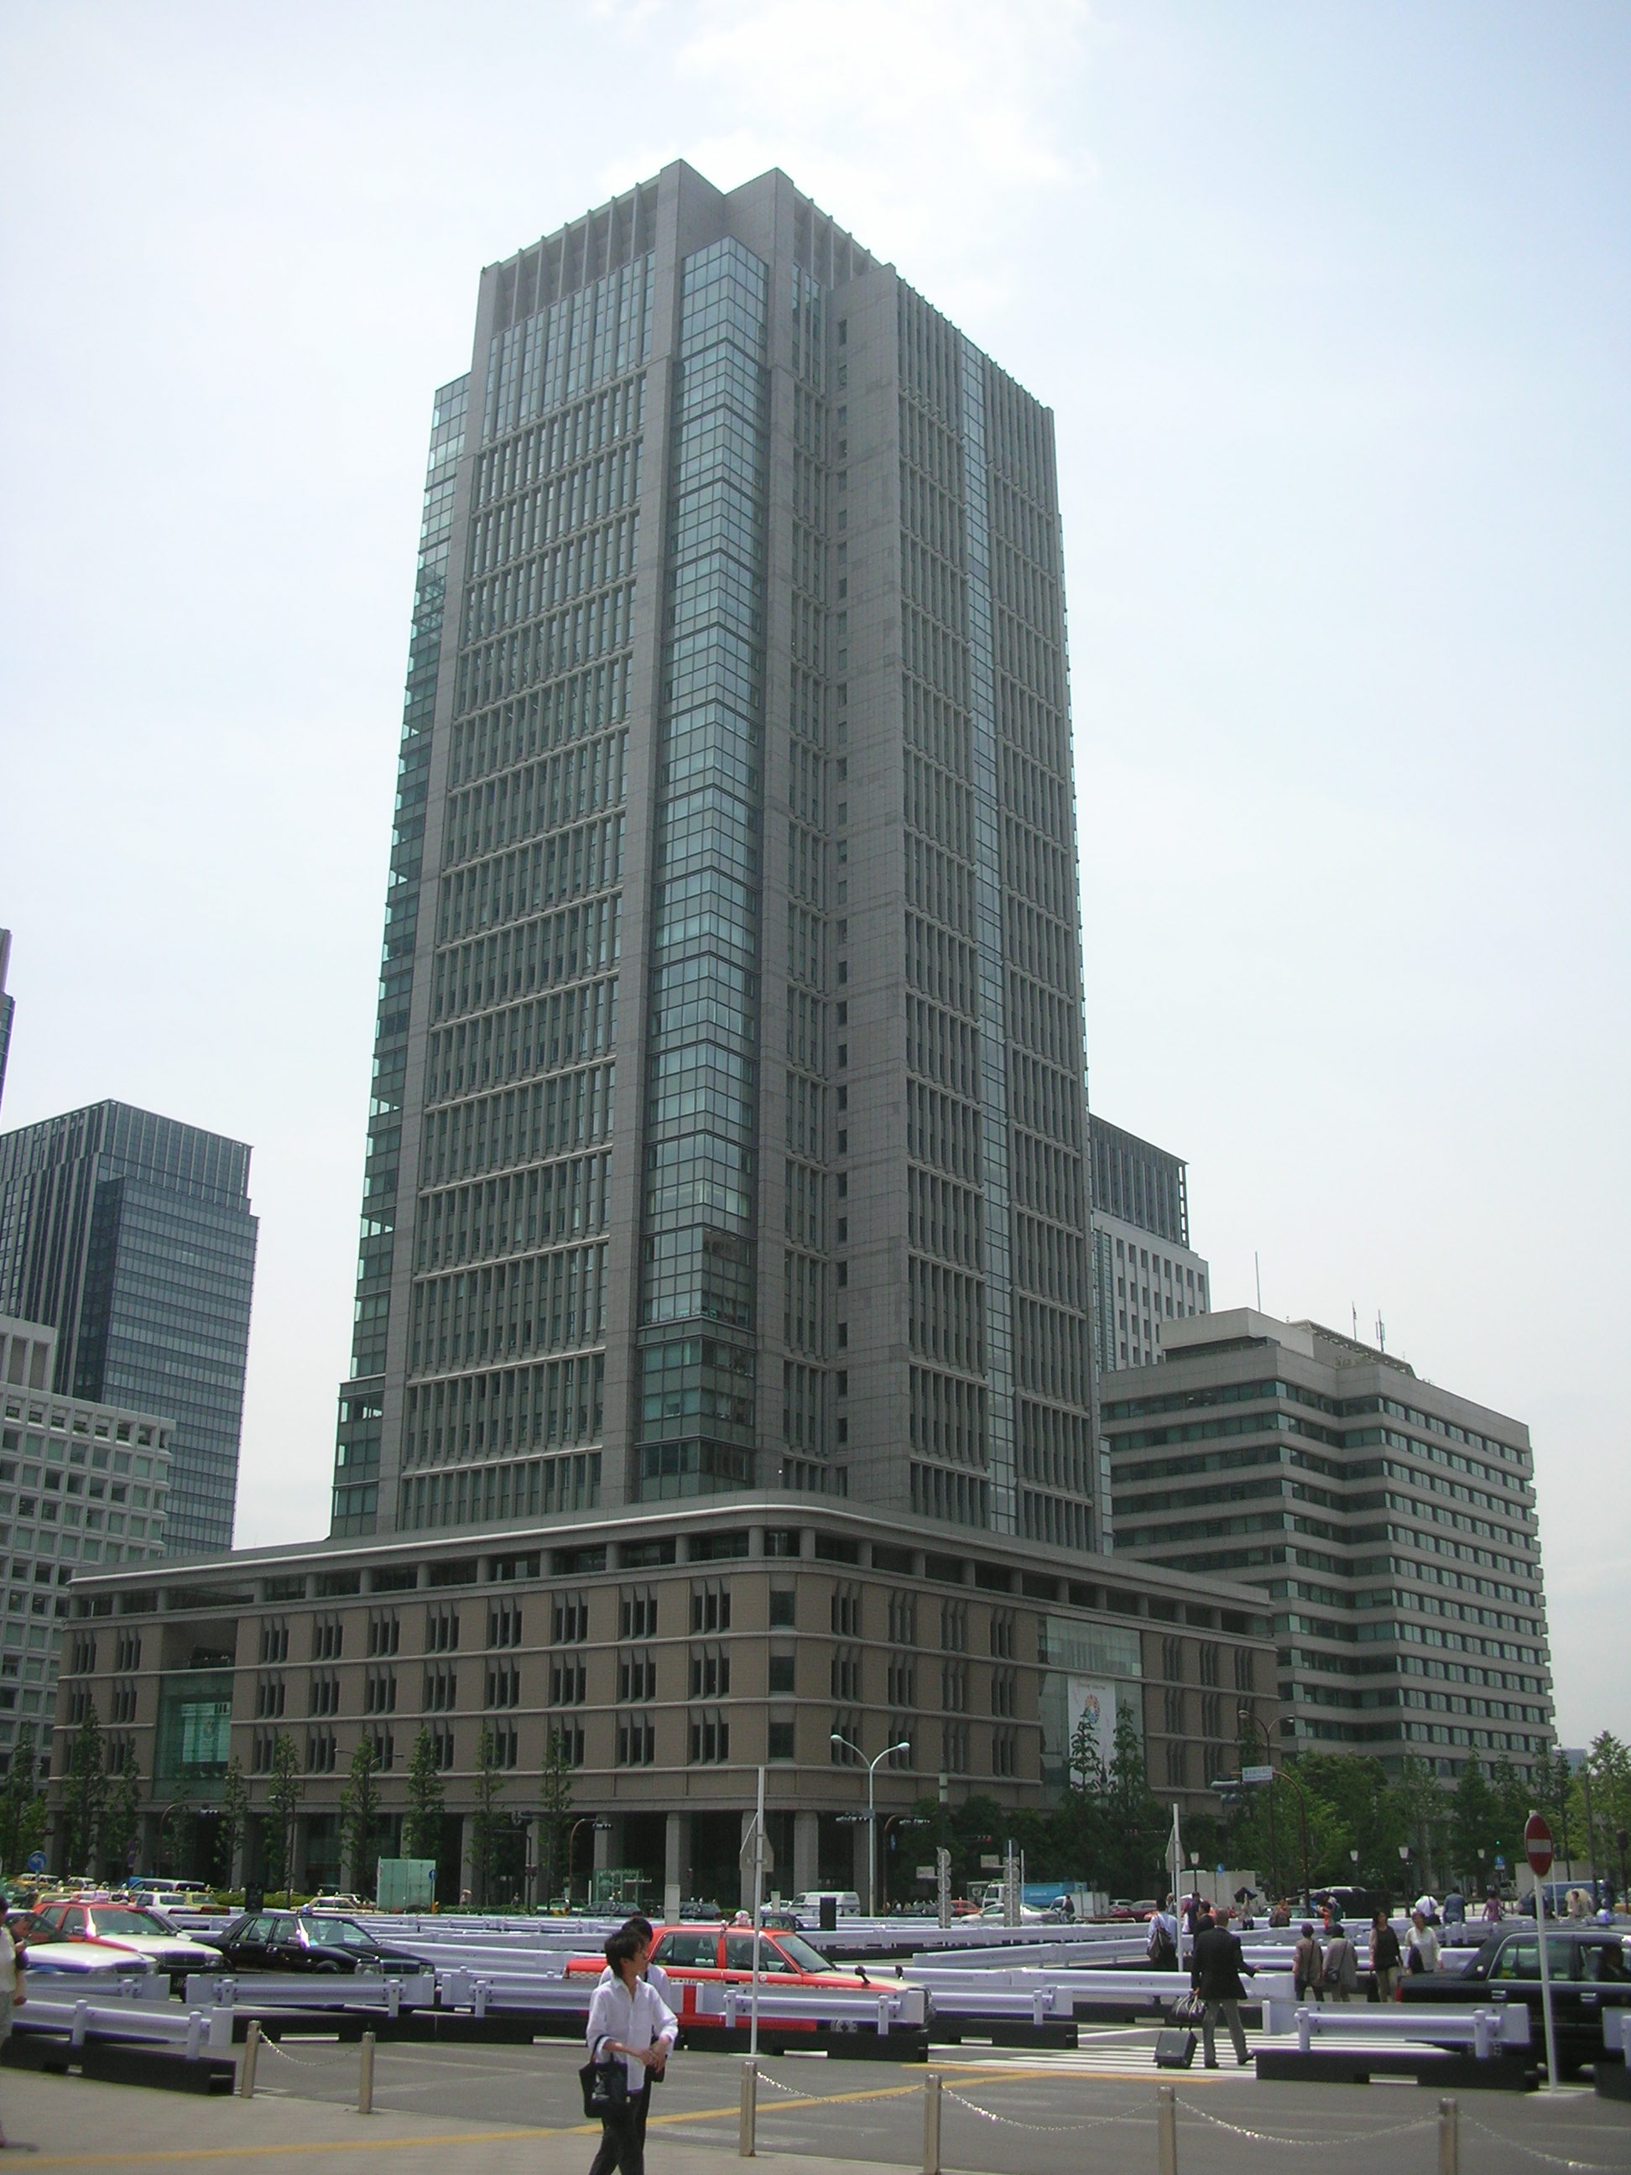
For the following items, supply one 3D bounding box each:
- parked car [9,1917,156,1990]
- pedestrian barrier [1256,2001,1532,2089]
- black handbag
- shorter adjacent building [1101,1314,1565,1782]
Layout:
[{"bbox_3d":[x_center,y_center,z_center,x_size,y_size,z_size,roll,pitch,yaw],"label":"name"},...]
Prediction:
[{"bbox_3d":[-11.217,11.842,30.018,4.650,1.500,1.700,-7,-21,19],"label":"parked car"},{"bbox_3d":[5.562,9.187,21.122,0.300,0.810,3.100,19,-27,-42],"label":"pedestrian barrier"},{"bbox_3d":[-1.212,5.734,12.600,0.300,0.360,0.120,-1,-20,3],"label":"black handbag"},{"bbox_3d":[66.479,72.813,297.742,44.000,70.000,78.000,-14,-24,35],"label":"shorter adjacent building"}]

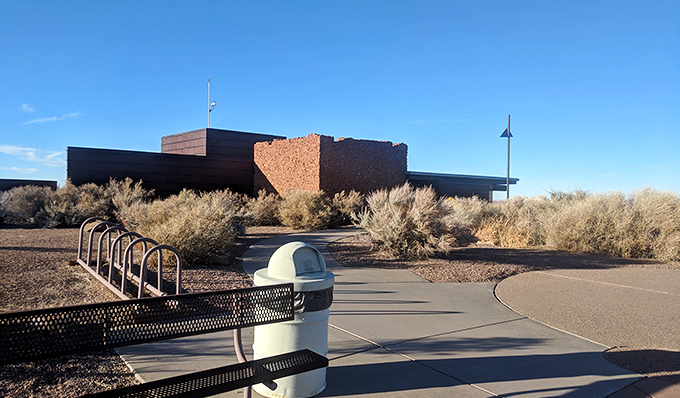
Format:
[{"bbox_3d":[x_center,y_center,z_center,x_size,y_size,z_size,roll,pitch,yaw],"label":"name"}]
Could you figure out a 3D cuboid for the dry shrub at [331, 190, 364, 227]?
[{"bbox_3d":[0.373,0.371,20.066,1.448,1.409,1.400,1,0,1],"label":"dry shrub"}]

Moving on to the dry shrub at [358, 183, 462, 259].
[{"bbox_3d":[1.782,0.460,12.910,2.528,1.755,2.100,1,0,8],"label":"dry shrub"}]

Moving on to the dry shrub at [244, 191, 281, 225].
[{"bbox_3d":[-2.858,0.328,18.710,1.371,1.279,1.300,1,0,-9],"label":"dry shrub"}]

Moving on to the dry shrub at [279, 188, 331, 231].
[{"bbox_3d":[-1.217,0.345,18.015,1.844,1.430,1.500,1,0,-4],"label":"dry shrub"}]

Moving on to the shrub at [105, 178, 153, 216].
[{"bbox_3d":[-6.986,0.079,16.869,1.425,1.512,1.400,1,0,-22],"label":"shrub"}]

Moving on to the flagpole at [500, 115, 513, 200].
[{"bbox_3d":[10.791,-2.130,33.000,0.750,6.660,0.300,1,0,0],"label":"flagpole"}]

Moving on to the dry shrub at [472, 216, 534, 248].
[{"bbox_3d":[4.984,0.956,15.569,1.750,0.906,1.500,1,0,18],"label":"dry shrub"}]

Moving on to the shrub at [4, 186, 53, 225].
[{"bbox_3d":[-9.105,0.185,14.927,1.266,1.217,1.400,1,0,-31],"label":"shrub"}]

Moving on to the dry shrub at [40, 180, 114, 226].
[{"bbox_3d":[-8.037,0.129,15.607,1.933,1.390,1.600,1,0,-27],"label":"dry shrub"}]

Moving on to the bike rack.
[{"bbox_3d":[-3.340,0.852,7.846,0.548,0.790,3.661,2,3,-38],"label":"bike rack"}]

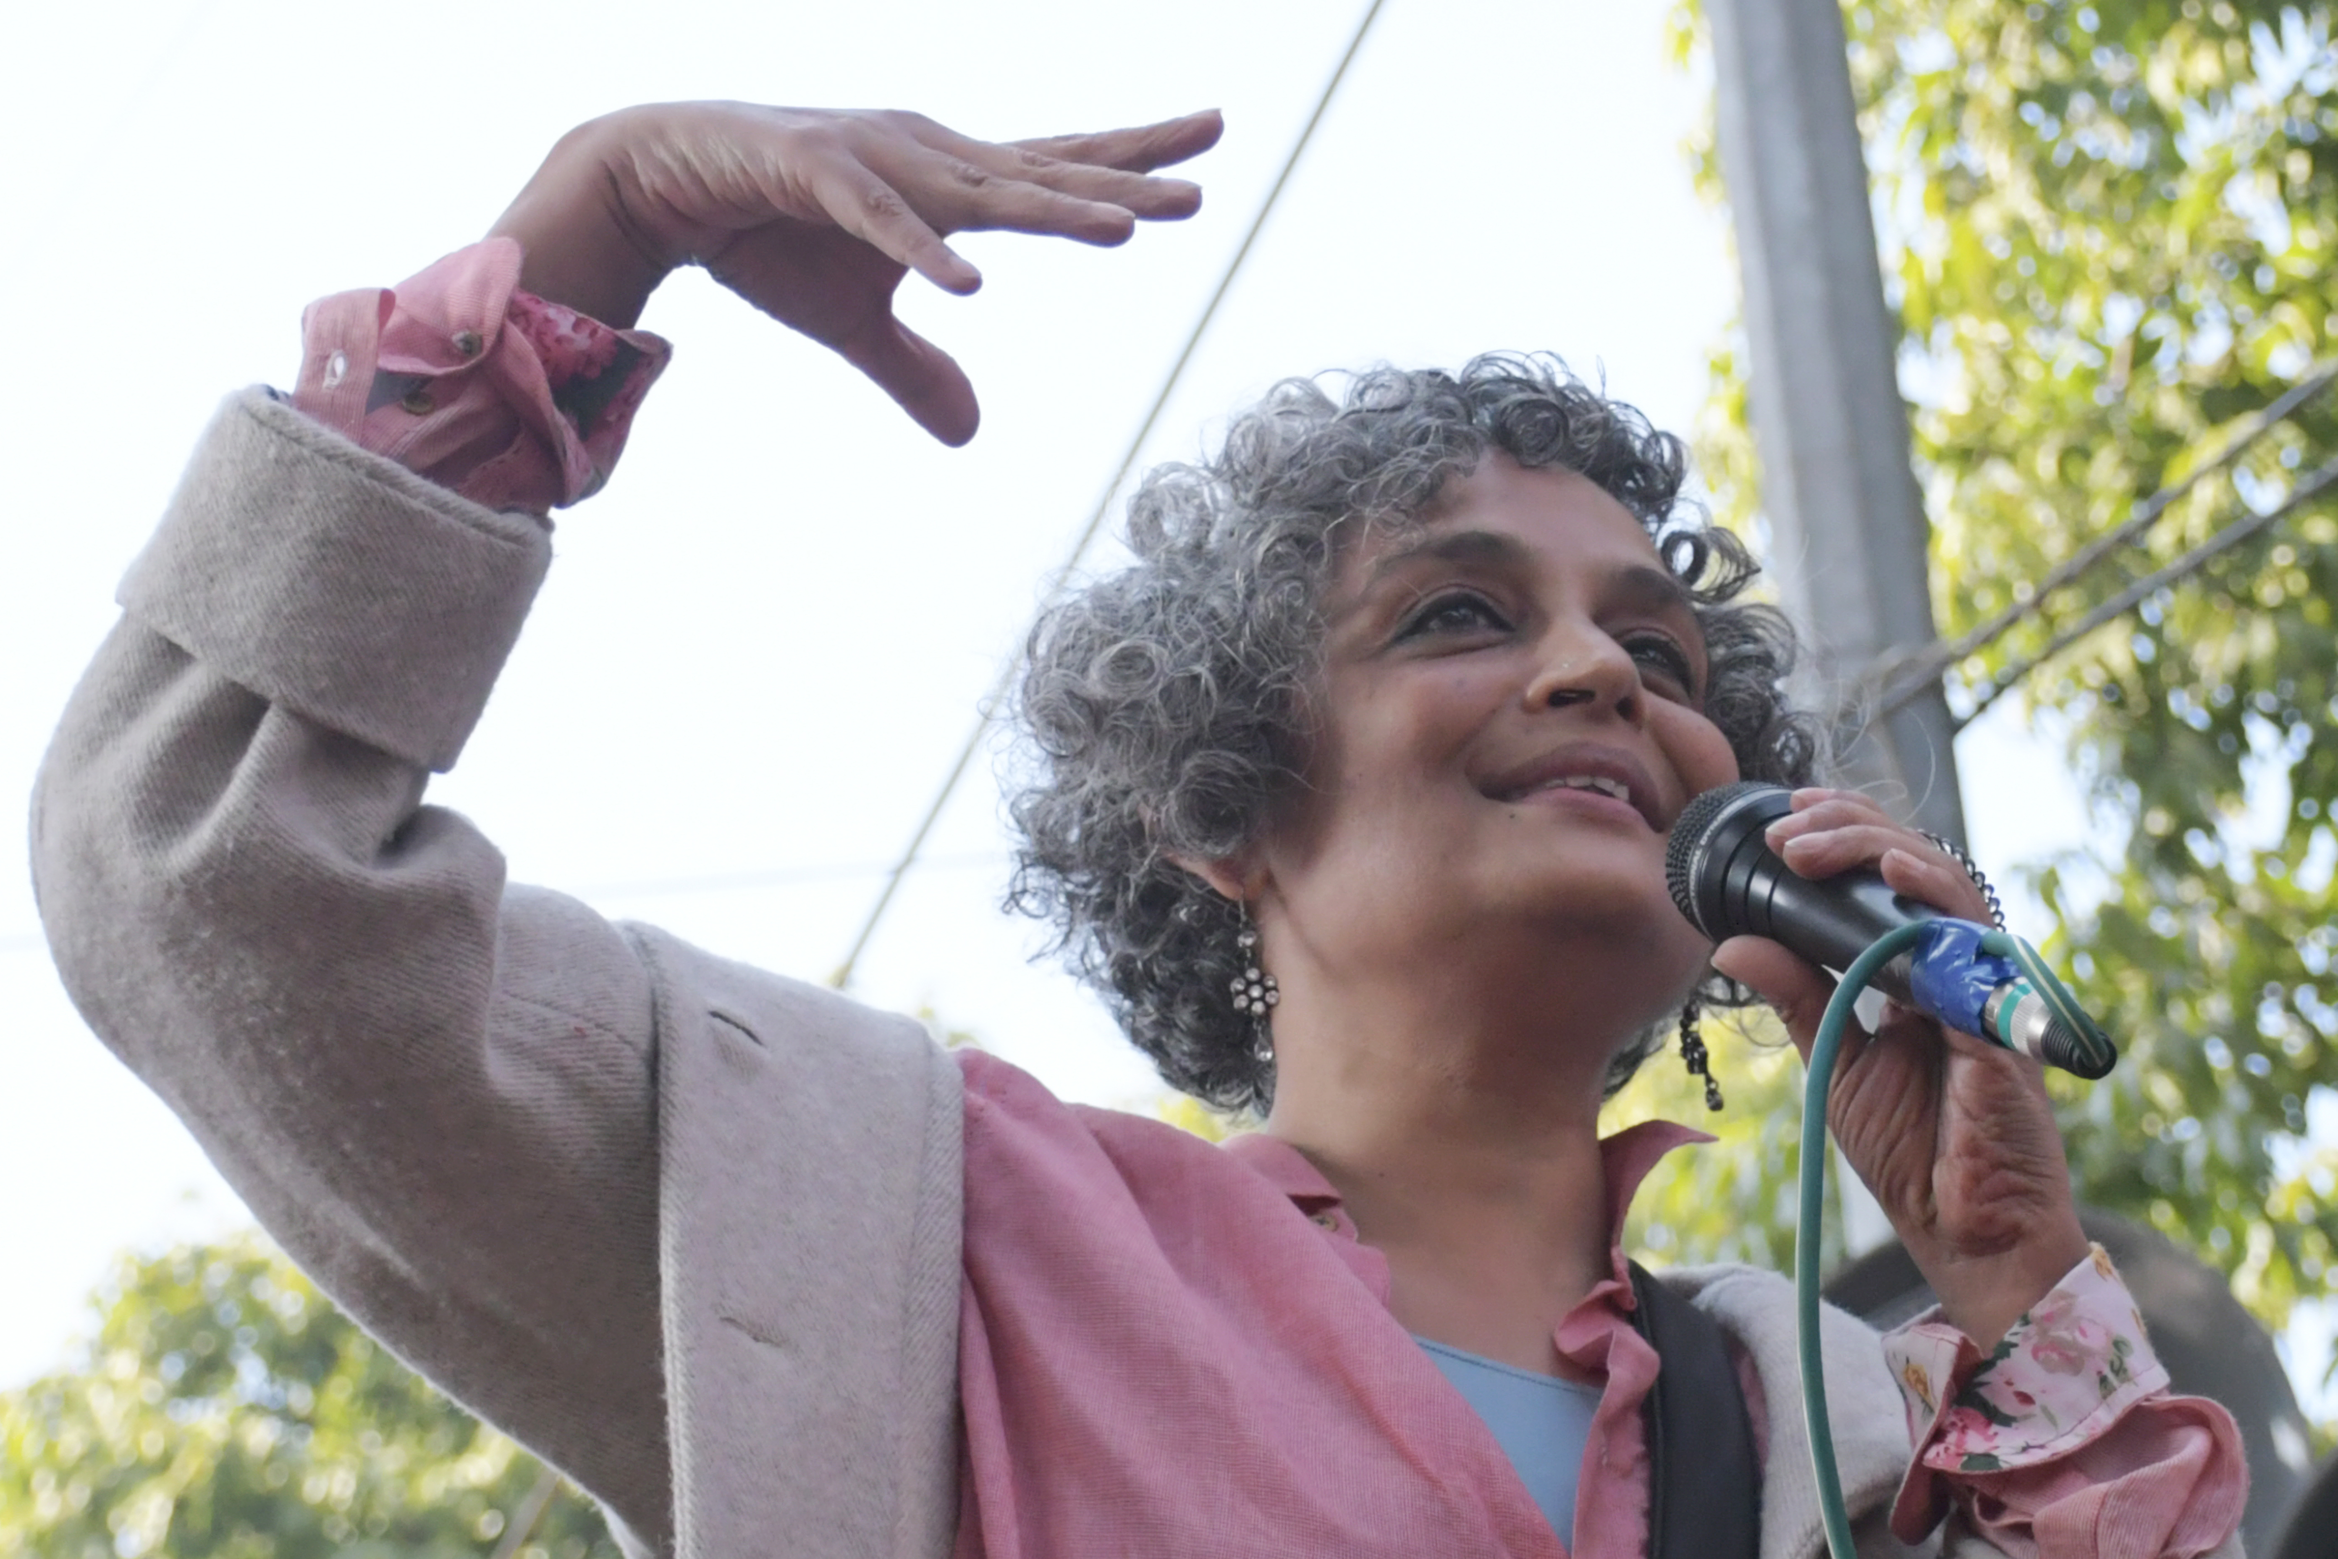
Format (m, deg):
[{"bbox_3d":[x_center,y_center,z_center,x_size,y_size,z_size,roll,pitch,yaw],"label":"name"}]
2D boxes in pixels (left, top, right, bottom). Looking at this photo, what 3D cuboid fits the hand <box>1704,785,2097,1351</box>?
[{"bbox_3d":[0.220,0.087,0.995,0.105,0.160,0.095,-18,-13,24],"label":"hand"}]

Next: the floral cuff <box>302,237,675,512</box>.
[{"bbox_3d":[-0.204,-0.118,0.980,0.100,0.080,0.090,33,-9,-39],"label":"floral cuff"}]

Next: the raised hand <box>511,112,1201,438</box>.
[{"bbox_3d":[-0.093,-0.149,0.970,0.205,0.100,0.100,4,-8,6],"label":"raised hand"}]

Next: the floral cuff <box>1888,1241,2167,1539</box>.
[{"bbox_3d":[0.253,0.182,0.980,0.087,0.078,0.085,-18,-12,15],"label":"floral cuff"}]

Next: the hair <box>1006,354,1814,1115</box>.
[{"bbox_3d":[0.078,-0.015,1.070,0.260,0.245,0.250,12,-30,-25],"label":"hair"}]

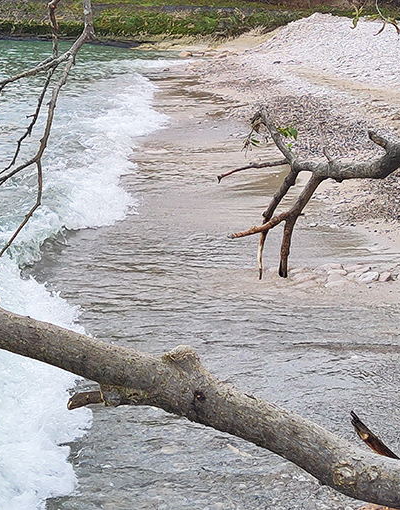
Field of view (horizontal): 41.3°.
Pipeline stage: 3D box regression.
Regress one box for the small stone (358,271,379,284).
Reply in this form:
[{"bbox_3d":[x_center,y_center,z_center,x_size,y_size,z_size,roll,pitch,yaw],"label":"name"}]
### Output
[{"bbox_3d":[1.493,0.199,4.700,0.180,0.070,0.130,-6,28,-11],"label":"small stone"}]

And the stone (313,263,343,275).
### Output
[{"bbox_3d":[1.166,0.128,4.850,0.270,0.065,0.160,0,27,0],"label":"stone"}]

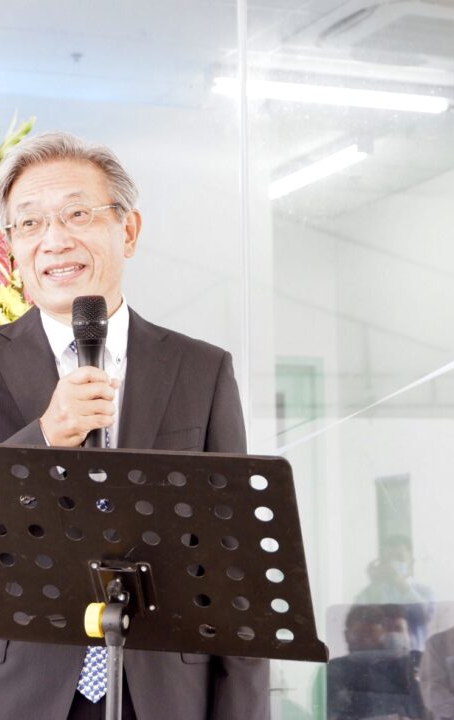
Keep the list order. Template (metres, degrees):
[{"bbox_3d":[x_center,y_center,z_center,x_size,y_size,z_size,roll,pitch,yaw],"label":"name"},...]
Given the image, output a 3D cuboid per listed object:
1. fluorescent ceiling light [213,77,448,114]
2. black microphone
[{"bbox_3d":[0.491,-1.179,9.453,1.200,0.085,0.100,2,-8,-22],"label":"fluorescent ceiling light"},{"bbox_3d":[-0.181,0.042,2.930,0.050,0.255,0.050,-2,-2,0],"label":"black microphone"}]

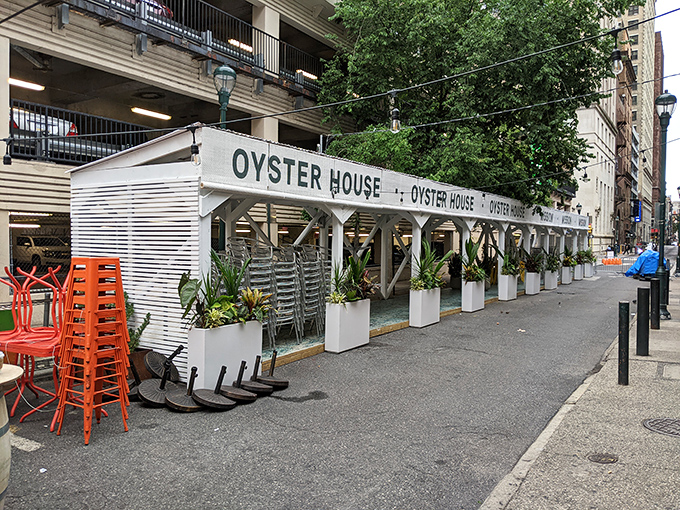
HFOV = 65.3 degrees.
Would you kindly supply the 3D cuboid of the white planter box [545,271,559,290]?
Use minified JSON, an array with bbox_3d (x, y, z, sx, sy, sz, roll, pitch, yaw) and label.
[{"bbox_3d":[8.036,0.892,20.158,0.262,0.735,0.910,2,2,34],"label":"white planter box"}]

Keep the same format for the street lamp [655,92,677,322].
[{"bbox_3d":[7.122,-1.073,11.627,0.430,4.930,0.430,2,2,34],"label":"street lamp"}]

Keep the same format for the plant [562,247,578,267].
[{"bbox_3d":[9.796,0.033,22.633,0.550,0.900,0.750,2,2,34],"label":"plant"}]

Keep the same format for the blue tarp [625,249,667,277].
[{"bbox_3d":[14.661,0.438,25.452,1.790,1.410,1.600,2,2,34],"label":"blue tarp"}]

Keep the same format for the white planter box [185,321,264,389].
[{"bbox_3d":[-1.343,1.172,6.319,0.270,0.730,0.910,2,2,34],"label":"white planter box"}]

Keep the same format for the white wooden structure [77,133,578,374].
[{"bbox_3d":[4.261,-0.226,17.390,2.990,3.040,25.100,2,2,34],"label":"white wooden structure"}]

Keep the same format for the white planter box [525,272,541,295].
[{"bbox_3d":[6.565,0.934,18.015,0.262,0.735,0.910,2,2,34],"label":"white planter box"}]

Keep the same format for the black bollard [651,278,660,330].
[{"bbox_3d":[6.064,0.943,10.175,0.150,0.955,0.150,2,2,34],"label":"black bollard"}]

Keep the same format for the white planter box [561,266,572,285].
[{"bbox_3d":[9.725,0.843,22.637,0.262,0.735,0.910,2,2,34],"label":"white planter box"}]

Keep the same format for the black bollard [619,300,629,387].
[{"bbox_3d":[3.296,1.020,6.145,0.106,0.960,0.106,2,2,34],"label":"black bollard"}]

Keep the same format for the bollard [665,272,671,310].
[{"bbox_3d":[8.665,0.864,14.034,0.140,0.960,0.140,2,2,34],"label":"bollard"}]

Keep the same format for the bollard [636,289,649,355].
[{"bbox_3d":[4.454,0.978,7.788,0.158,0.980,0.158,2,2,34],"label":"bollard"}]

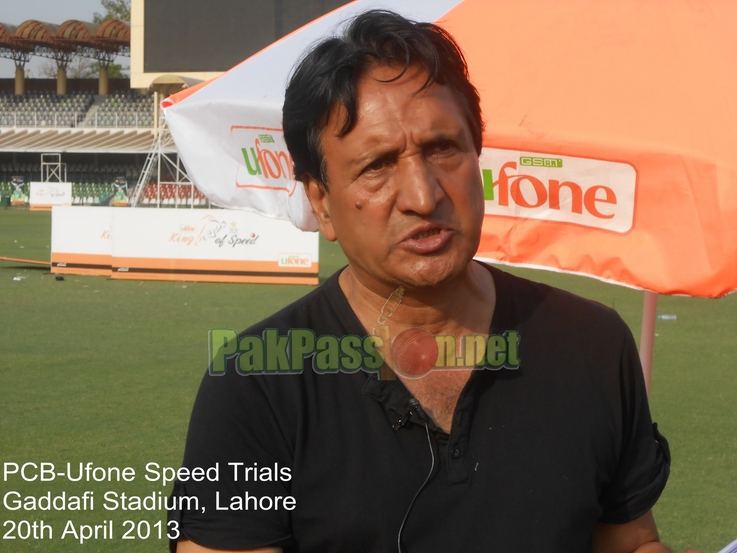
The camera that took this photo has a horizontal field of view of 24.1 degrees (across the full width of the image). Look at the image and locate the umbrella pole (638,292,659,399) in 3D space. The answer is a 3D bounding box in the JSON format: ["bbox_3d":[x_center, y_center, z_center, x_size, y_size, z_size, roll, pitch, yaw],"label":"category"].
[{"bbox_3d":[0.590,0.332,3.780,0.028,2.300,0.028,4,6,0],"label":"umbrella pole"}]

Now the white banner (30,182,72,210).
[{"bbox_3d":[-17.085,-4.298,92.900,2.440,1.524,0.060,-1,4,-36],"label":"white banner"}]

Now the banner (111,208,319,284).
[{"bbox_3d":[-2.616,-0.529,29.097,3.660,1.220,0.060,2,1,14],"label":"banner"}]

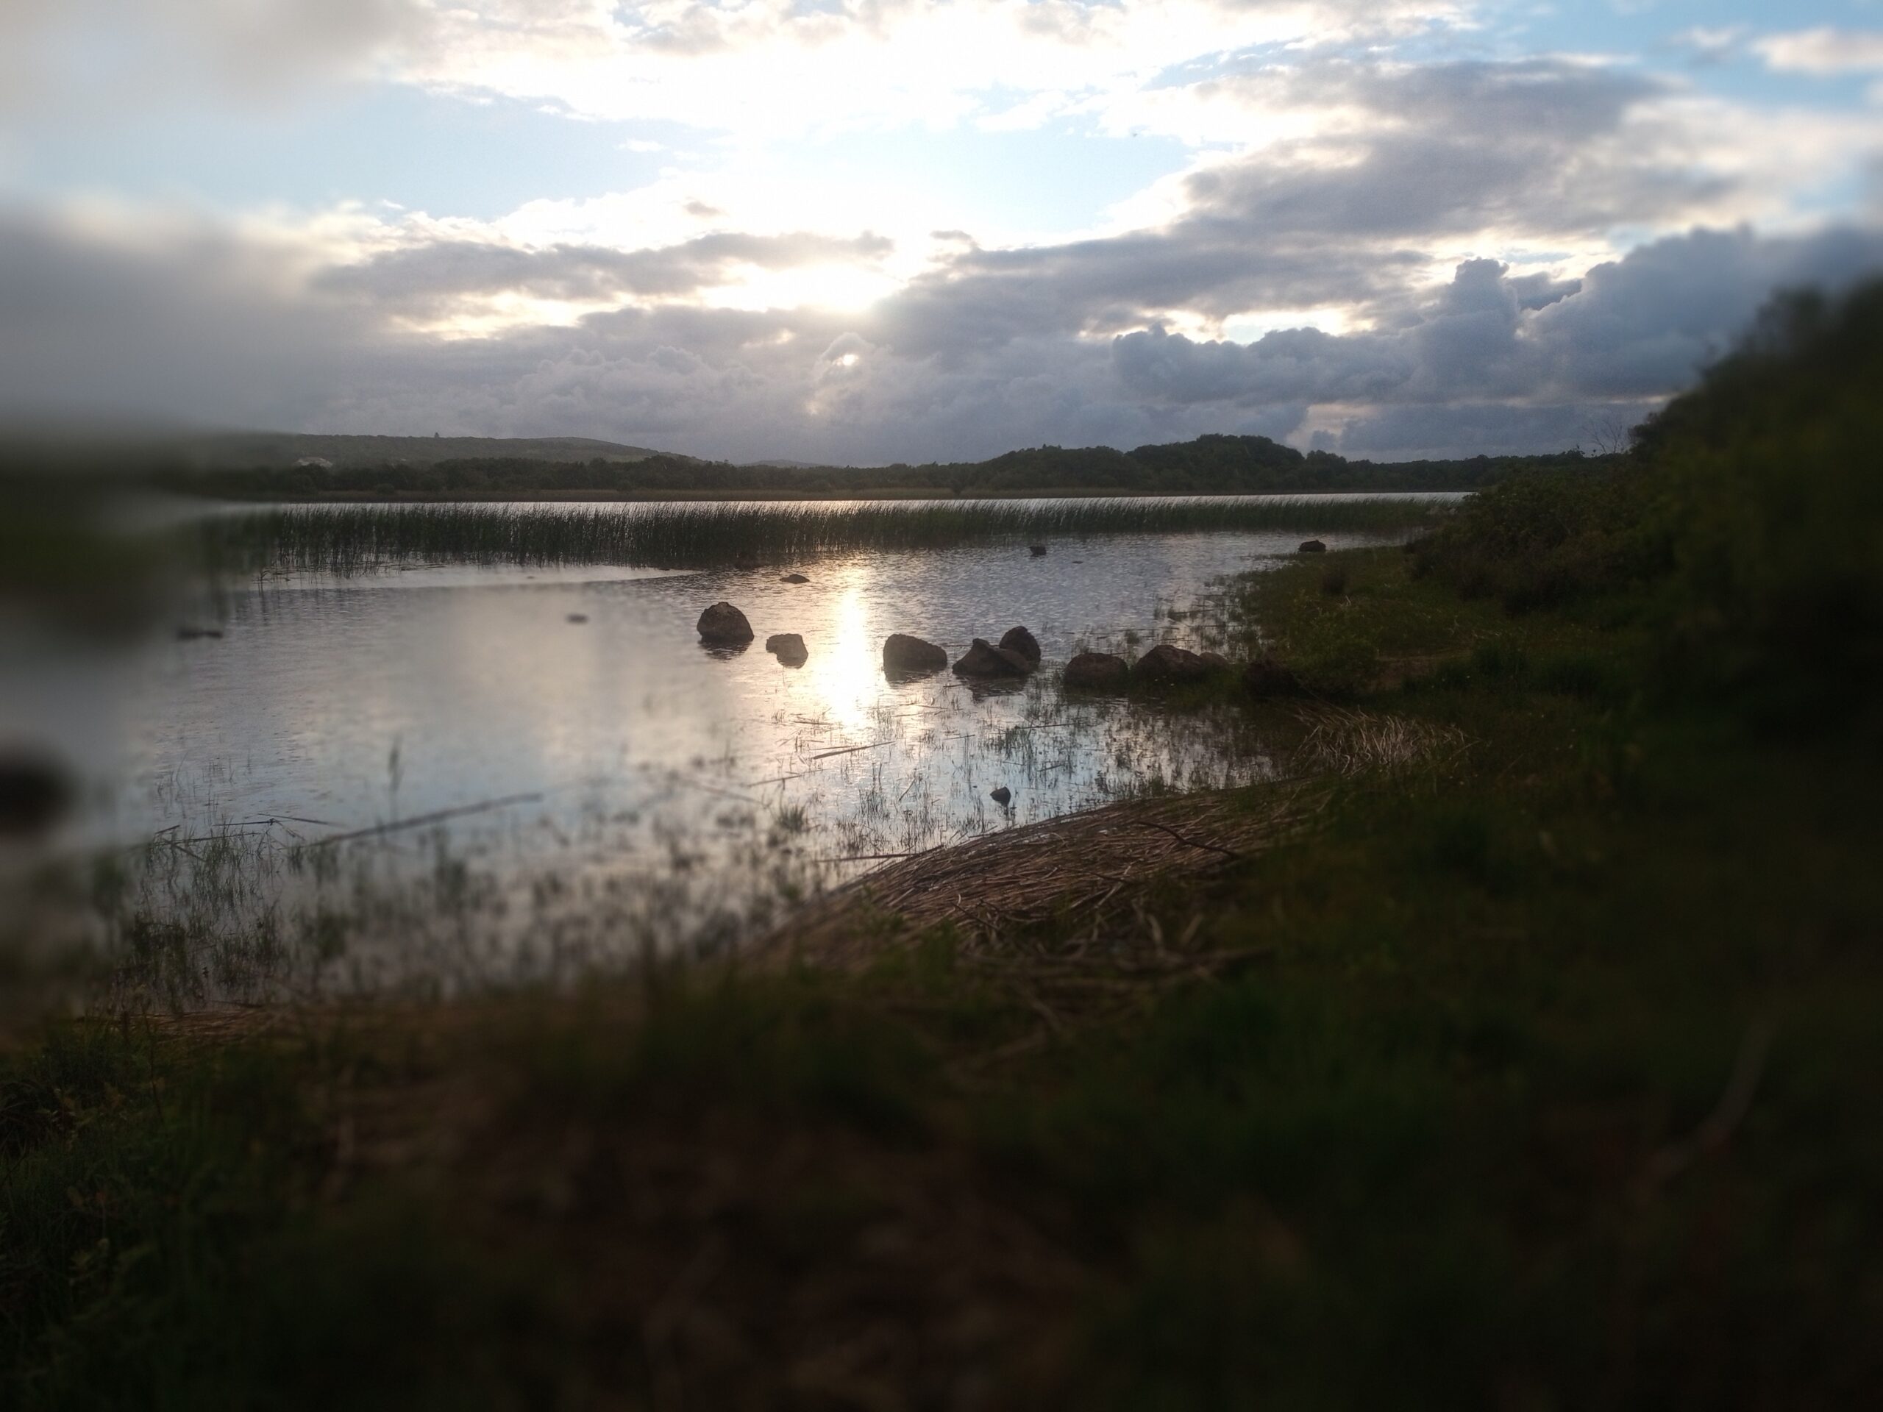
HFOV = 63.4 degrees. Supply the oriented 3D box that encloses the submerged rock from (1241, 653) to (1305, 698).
[{"bbox_3d":[3.032,-0.282,13.894,0.565,0.348,0.445,2,8,12],"label":"submerged rock"}]

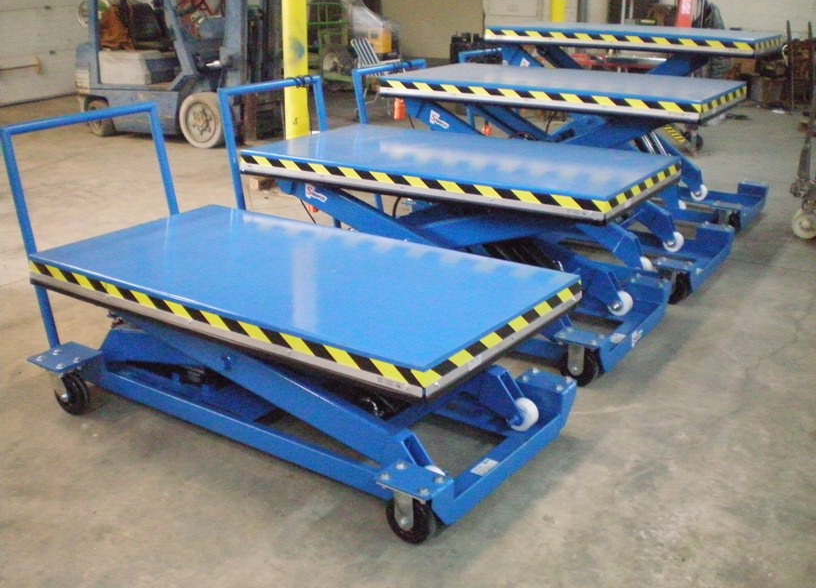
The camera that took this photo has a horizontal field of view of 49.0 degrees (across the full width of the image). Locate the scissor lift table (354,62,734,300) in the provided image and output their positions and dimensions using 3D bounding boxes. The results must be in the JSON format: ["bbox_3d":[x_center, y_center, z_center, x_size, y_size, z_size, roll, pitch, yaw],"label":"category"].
[{"bbox_3d":[0.822,-0.730,5.310,2.046,1.101,1.030,12,23,30],"label":"scissor lift table"}]

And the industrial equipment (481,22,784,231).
[{"bbox_3d":[1.533,-1.218,6.279,1.925,1.258,1.042,12,23,31],"label":"industrial equipment"}]

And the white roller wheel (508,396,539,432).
[{"bbox_3d":[0.419,0.439,3.247,0.115,0.115,0.047,13,24,33],"label":"white roller wheel"}]

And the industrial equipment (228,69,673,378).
[{"bbox_3d":[0.165,-0.411,4.420,2.083,1.101,1.030,12,23,30],"label":"industrial equipment"}]

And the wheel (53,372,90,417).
[{"bbox_3d":[-1.326,0.396,3.545,0.156,0.175,0.072,13,24,33],"label":"wheel"}]

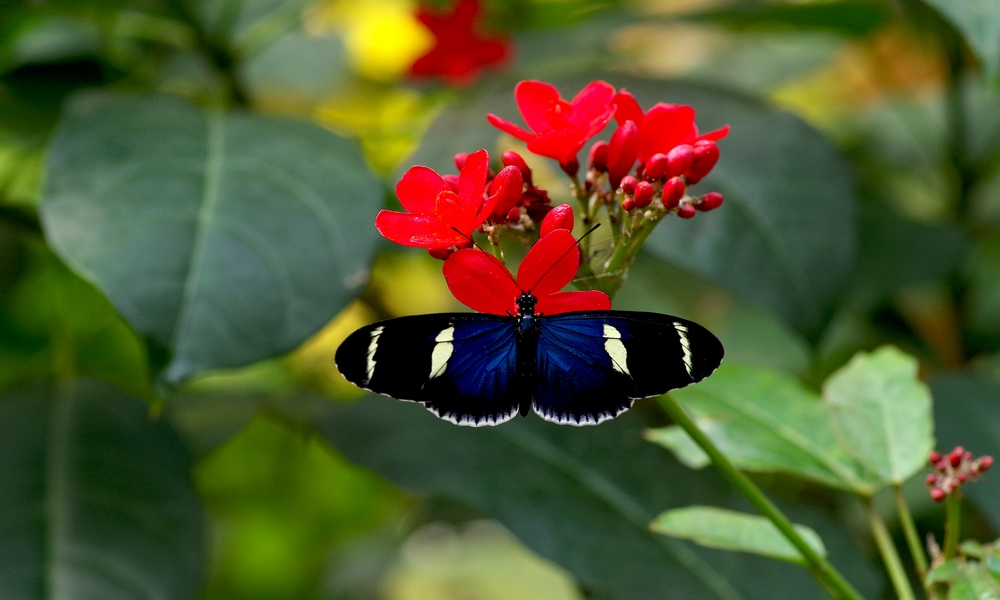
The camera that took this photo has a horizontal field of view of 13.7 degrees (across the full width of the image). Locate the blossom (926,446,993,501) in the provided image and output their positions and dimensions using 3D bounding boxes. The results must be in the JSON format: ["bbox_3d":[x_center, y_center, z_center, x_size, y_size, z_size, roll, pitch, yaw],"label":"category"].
[{"bbox_3d":[0.077,0.029,0.695,0.011,0.010,0.011,0,10,0],"label":"blossom"}]

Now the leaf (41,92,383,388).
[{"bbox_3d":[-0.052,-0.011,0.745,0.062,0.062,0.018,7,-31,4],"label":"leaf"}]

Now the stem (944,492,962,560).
[{"bbox_3d":[0.076,0.038,0.695,0.003,0.012,0.003,8,6,0],"label":"stem"}]

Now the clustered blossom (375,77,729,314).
[{"bbox_3d":[0.008,-0.017,0.668,0.057,0.042,0.046,1,10,6],"label":"clustered blossom"}]

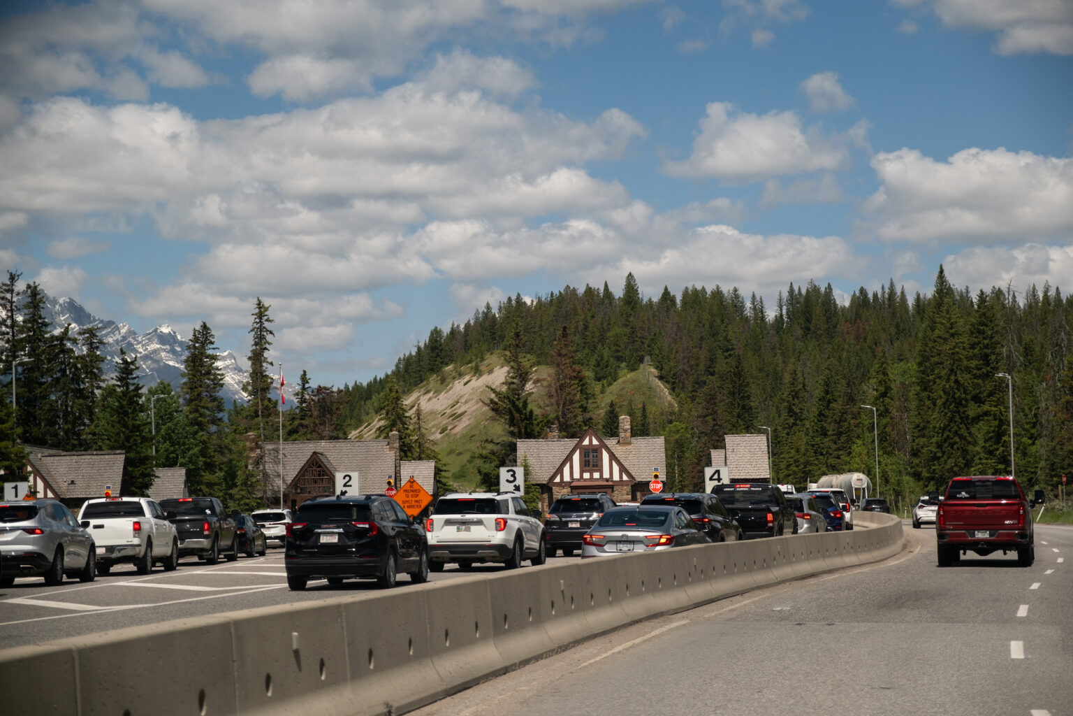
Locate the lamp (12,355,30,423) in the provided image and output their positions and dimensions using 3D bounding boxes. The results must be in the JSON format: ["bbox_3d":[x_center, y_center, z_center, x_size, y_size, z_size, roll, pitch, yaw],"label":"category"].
[{"bbox_3d":[-30.042,5.537,139.648,1.300,11.000,0.350,-1,-4,0],"label":"lamp"}]

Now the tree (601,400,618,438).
[{"bbox_3d":[5.212,7.159,164.736,2.400,8.650,2.400,-1,-4,0],"label":"tree"}]

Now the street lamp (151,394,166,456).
[{"bbox_3d":[-23.706,6.646,149.729,1.100,8.880,0.300,-1,-4,6],"label":"street lamp"}]

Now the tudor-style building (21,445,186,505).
[{"bbox_3d":[-25.545,7.809,136.814,11.000,5.800,7.500,-1,-4,0],"label":"tudor-style building"}]

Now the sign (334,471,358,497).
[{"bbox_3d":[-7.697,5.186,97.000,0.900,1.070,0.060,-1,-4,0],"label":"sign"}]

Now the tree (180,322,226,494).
[{"bbox_3d":[-19.273,4.104,137.624,2.900,12.310,2.900,-1,-4,0],"label":"tree"}]

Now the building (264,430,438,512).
[{"bbox_3d":[-11.042,7.507,140.795,10.400,6.400,7.000,-1,-4,0],"label":"building"}]

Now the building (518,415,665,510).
[{"bbox_3d":[3.316,6.791,139.779,8.700,6.900,6.500,-1,-4,0],"label":"building"}]

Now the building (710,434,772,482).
[{"bbox_3d":[12.039,7.176,139.824,3.700,5.500,4.500,-1,-4,0],"label":"building"}]

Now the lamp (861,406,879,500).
[{"bbox_3d":[26.467,8.198,189.729,1.200,8.860,0.300,-1,-4,-4],"label":"lamp"}]

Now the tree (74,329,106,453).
[{"bbox_3d":[-31.366,5.238,167.520,3.000,15.000,3.000,-1,-4,0],"label":"tree"}]

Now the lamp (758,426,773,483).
[{"bbox_3d":[22.552,11.091,234.734,1.200,8.730,0.300,-1,-4,-7],"label":"lamp"}]

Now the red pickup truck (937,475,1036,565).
[{"bbox_3d":[10.491,3.784,55.569,2.080,2.030,6.350,-2,-4,13],"label":"red pickup truck"}]

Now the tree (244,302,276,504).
[{"bbox_3d":[-14.624,3.154,127.609,2.000,12.820,2.000,-1,-4,0],"label":"tree"}]

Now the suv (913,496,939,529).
[{"bbox_3d":[20.666,8.068,124.633,1.820,1.650,4.400,-1,-4,5],"label":"suv"}]

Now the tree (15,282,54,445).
[{"bbox_3d":[-35.114,3.752,167.415,3.600,18.300,3.600,-1,-4,0],"label":"tree"}]

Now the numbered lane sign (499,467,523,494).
[{"bbox_3d":[-0.944,4.550,88.000,0.900,1.040,0.060,-1,-4,6],"label":"numbered lane sign"}]

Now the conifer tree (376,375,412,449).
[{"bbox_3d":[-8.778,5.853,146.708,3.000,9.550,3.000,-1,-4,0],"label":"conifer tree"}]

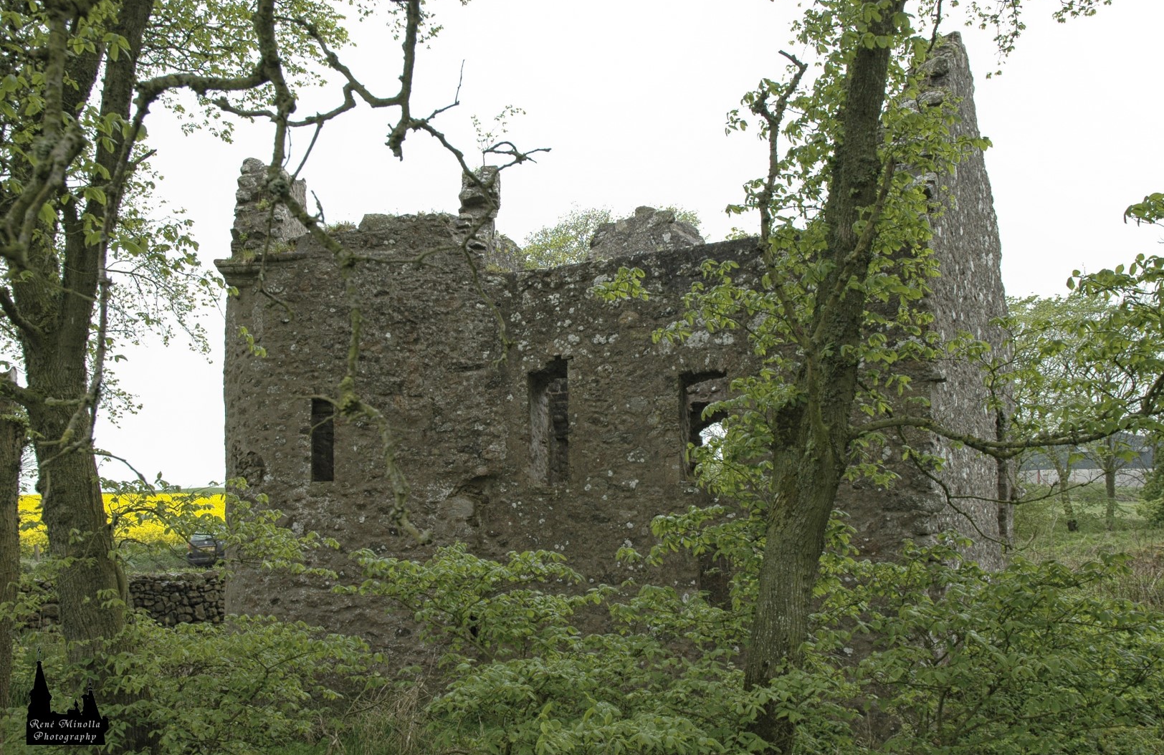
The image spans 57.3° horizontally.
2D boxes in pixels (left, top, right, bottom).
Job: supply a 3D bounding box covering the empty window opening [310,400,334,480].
[{"bbox_3d":[-3.895,0.958,16.623,0.462,1.329,0.450,-2,-5,25],"label":"empty window opening"}]

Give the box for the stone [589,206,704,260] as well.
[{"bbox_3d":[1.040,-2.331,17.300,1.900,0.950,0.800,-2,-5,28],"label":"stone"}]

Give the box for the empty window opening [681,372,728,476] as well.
[{"bbox_3d":[1.682,0.623,13.808,0.685,1.378,0.500,-2,-5,29],"label":"empty window opening"}]

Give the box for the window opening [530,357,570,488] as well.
[{"bbox_3d":[-0.333,0.627,14.928,0.628,1.756,0.500,-2,-5,29],"label":"window opening"}]

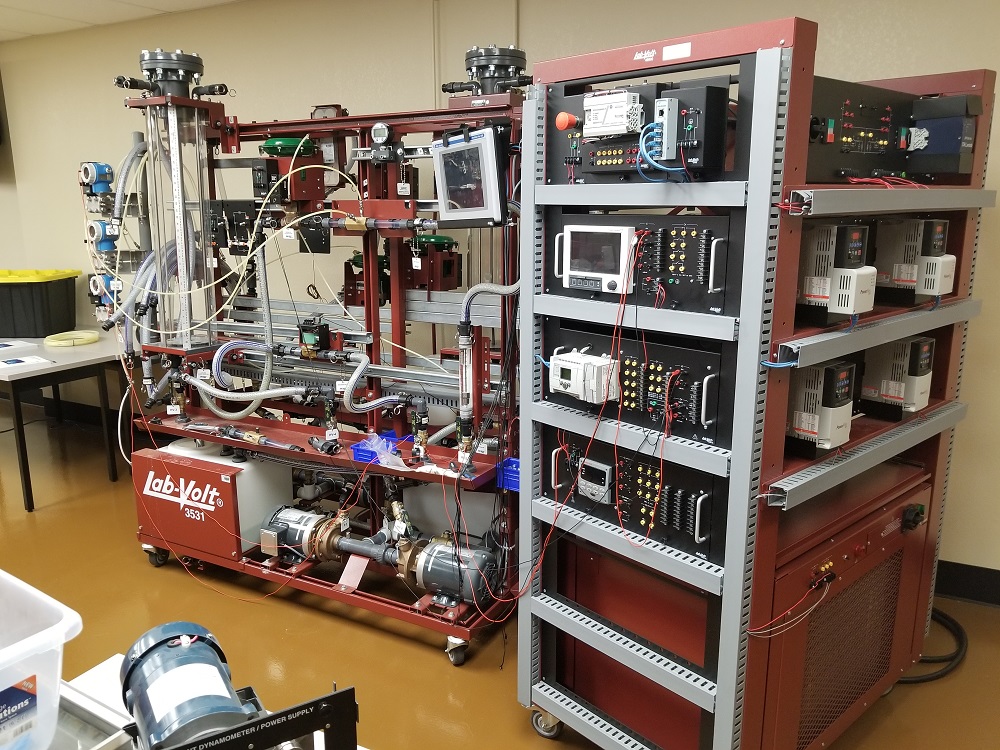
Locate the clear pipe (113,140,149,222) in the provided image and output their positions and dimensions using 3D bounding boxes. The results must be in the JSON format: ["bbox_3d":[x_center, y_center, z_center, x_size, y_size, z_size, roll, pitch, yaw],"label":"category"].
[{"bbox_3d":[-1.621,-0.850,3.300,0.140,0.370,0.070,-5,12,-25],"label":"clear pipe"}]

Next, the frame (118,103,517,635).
[{"bbox_3d":[-0.660,-0.161,3.115,1.720,1.890,0.800,6,12,27],"label":"frame"}]

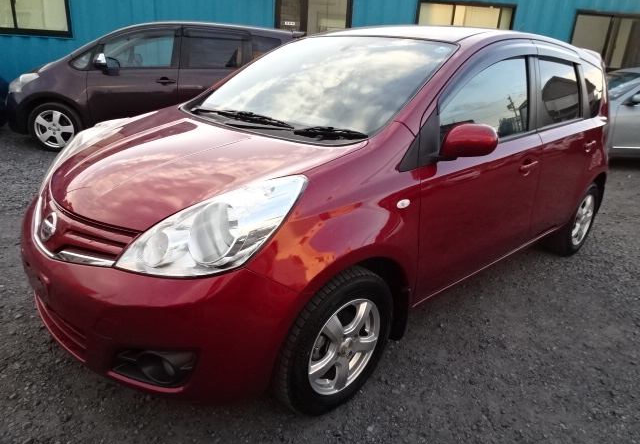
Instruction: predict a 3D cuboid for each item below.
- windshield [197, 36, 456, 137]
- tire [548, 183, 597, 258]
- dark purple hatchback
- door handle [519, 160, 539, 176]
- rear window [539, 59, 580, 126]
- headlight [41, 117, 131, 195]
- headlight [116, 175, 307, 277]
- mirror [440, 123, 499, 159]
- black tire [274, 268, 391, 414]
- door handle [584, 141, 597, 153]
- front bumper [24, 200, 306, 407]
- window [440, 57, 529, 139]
[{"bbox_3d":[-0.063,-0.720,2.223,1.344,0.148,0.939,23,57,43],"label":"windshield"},{"bbox_3d":[1.950,-0.027,3.423,0.579,0.579,0.178,-14,26,-40],"label":"tire"},{"bbox_3d":[-2.168,-1.893,6.186,3.955,1.640,1.695,0,20,-9],"label":"dark purple hatchback"},{"bbox_3d":[1.081,-0.289,2.300,0.207,0.064,0.059,-14,26,-40],"label":"door handle"},{"bbox_3d":[1.457,-0.782,2.672,0.622,0.405,0.059,-14,14,-40],"label":"rear window"},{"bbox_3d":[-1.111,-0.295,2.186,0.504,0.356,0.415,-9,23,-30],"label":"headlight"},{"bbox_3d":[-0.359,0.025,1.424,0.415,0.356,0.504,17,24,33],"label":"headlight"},{"bbox_3d":[0.570,-0.309,1.708,0.128,0.146,0.217,-14,26,-40],"label":"mirror"},{"bbox_3d":[0.055,0.461,1.759,0.579,0.579,0.178,-14,26,-40],"label":"black tire"},{"bbox_3d":[1.768,-0.495,2.905,0.207,0.064,0.059,-14,26,-40],"label":"door handle"},{"bbox_3d":[-0.819,0.202,1.863,0.533,0.494,1.650,-14,26,-40],"label":"front bumper"},{"bbox_3d":[0.801,-0.605,2.106,0.869,0.428,0.069,-14,12,-40],"label":"window"}]

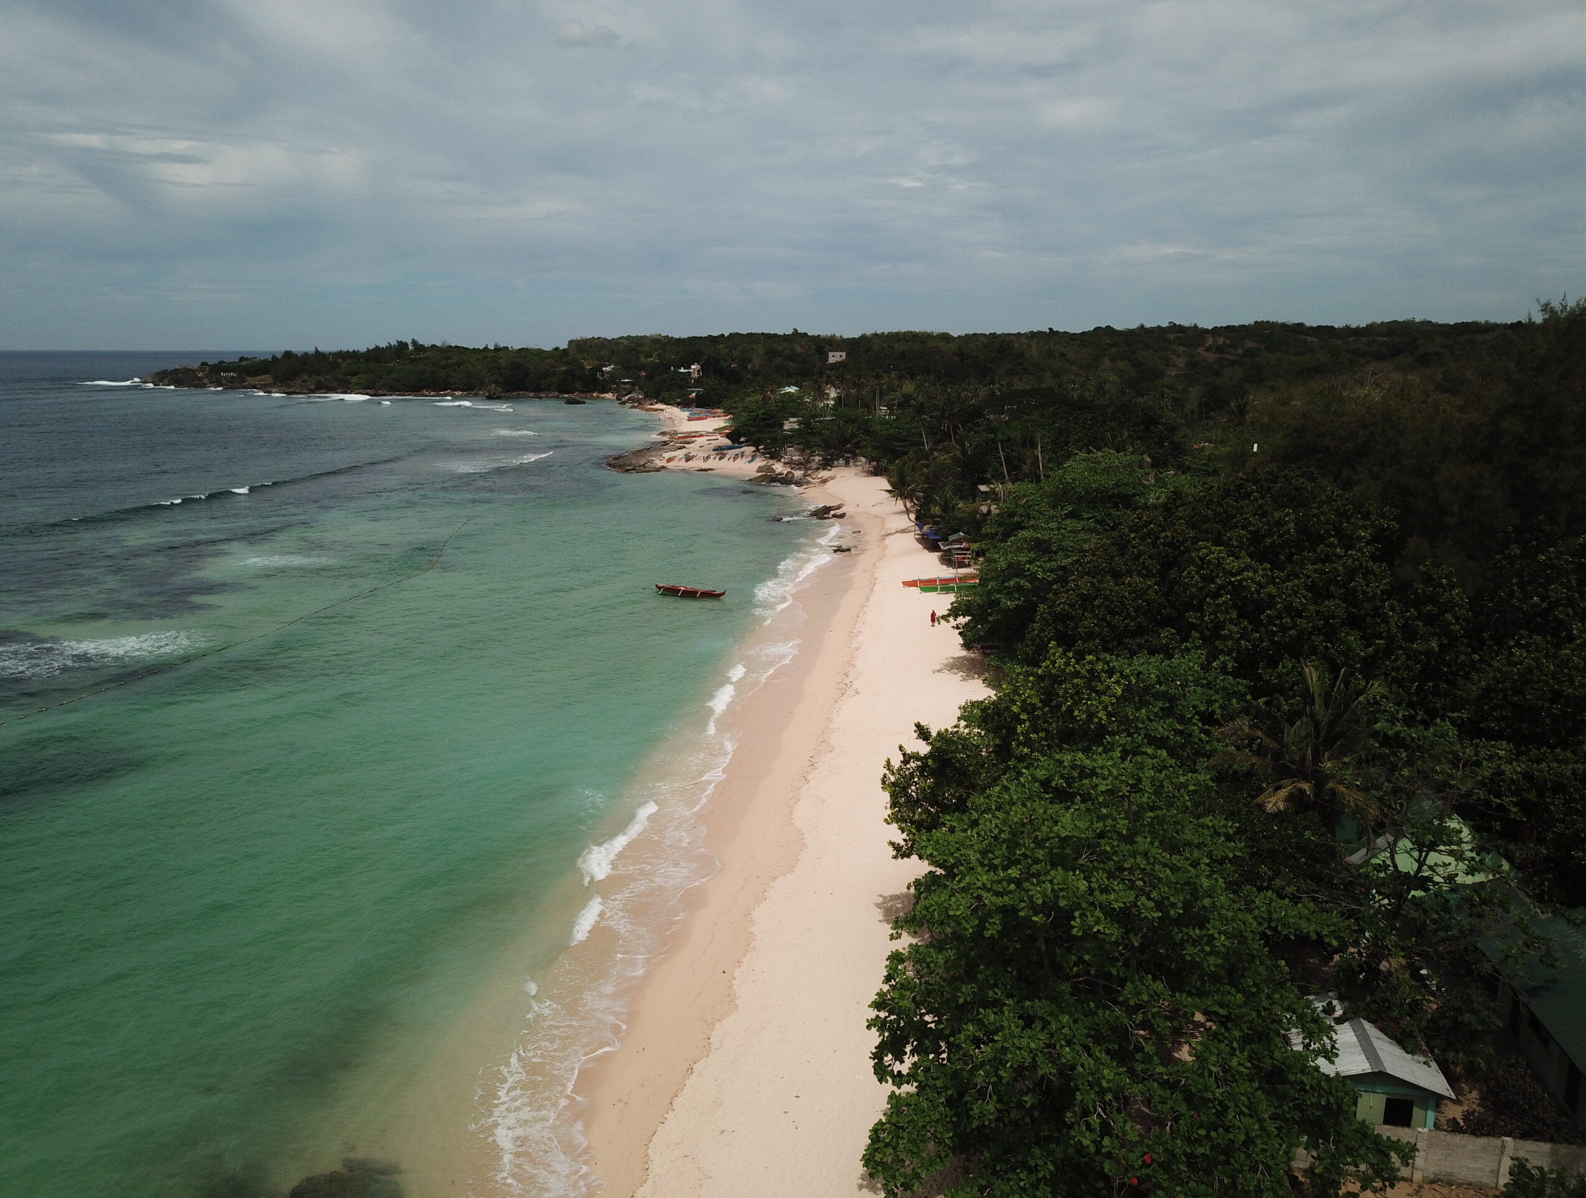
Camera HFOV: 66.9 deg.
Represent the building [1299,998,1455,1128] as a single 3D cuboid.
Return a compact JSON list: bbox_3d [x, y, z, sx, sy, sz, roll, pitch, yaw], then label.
[{"bbox_3d":[18.690,15.984,39.314,4.509,3.059,3.013,2,12,11],"label":"building"}]

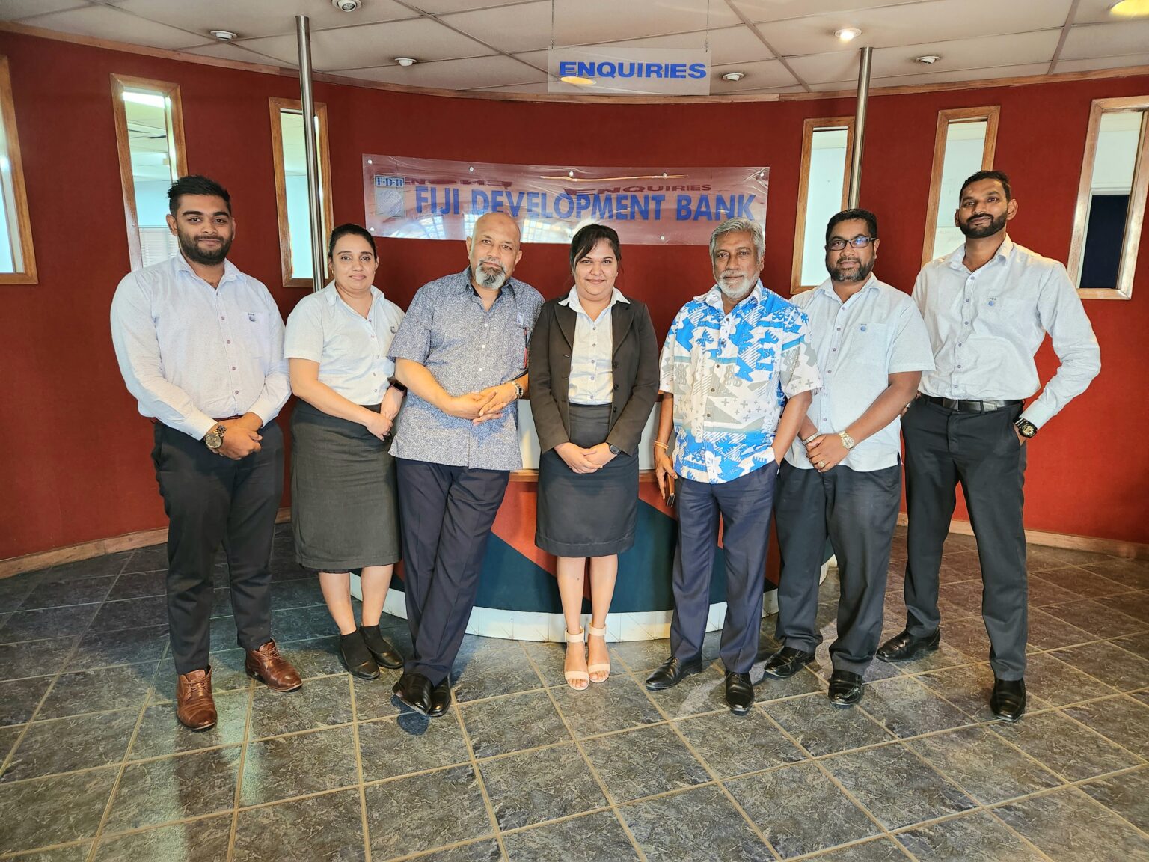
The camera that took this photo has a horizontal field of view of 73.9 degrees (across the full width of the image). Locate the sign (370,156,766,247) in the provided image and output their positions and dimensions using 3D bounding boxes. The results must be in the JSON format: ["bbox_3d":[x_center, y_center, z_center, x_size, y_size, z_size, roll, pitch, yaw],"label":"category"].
[{"bbox_3d":[-0.027,-1.375,4.612,2.403,0.460,0.160,0,11,-6],"label":"sign"}]

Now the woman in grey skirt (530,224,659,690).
[{"bbox_3d":[0.059,0.111,2.725,0.460,1.635,0.330,1,11,1],"label":"woman in grey skirt"}]

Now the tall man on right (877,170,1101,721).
[{"bbox_3d":[1.420,0.039,2.697,0.670,1.820,0.440,9,14,37],"label":"tall man on right"}]

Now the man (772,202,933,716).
[{"bbox_3d":[0.924,0.098,2.690,0.530,1.695,0.400,9,14,34],"label":"man"}]

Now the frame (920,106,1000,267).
[{"bbox_3d":[2.176,-1.279,4.326,0.305,1.010,0.070,6,13,25],"label":"frame"}]

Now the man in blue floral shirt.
[{"bbox_3d":[0.513,0.124,2.625,0.540,1.660,0.390,4,12,16],"label":"man in blue floral shirt"}]

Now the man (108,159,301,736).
[{"bbox_3d":[-1.181,0.072,2.527,0.560,1.760,0.410,-7,14,-33],"label":"man"}]

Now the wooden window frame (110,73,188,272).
[{"bbox_3d":[-2.132,-1.245,3.890,0.305,1.010,0.070,-8,14,-37],"label":"wooden window frame"}]

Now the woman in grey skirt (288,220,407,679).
[{"bbox_3d":[-0.791,0.091,2.785,0.440,1.630,0.330,-7,14,-34],"label":"woman in grey skirt"}]

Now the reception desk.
[{"bbox_3d":[0.143,0.241,3.519,2.600,1.070,1.100,-1,12,-8],"label":"reception desk"}]

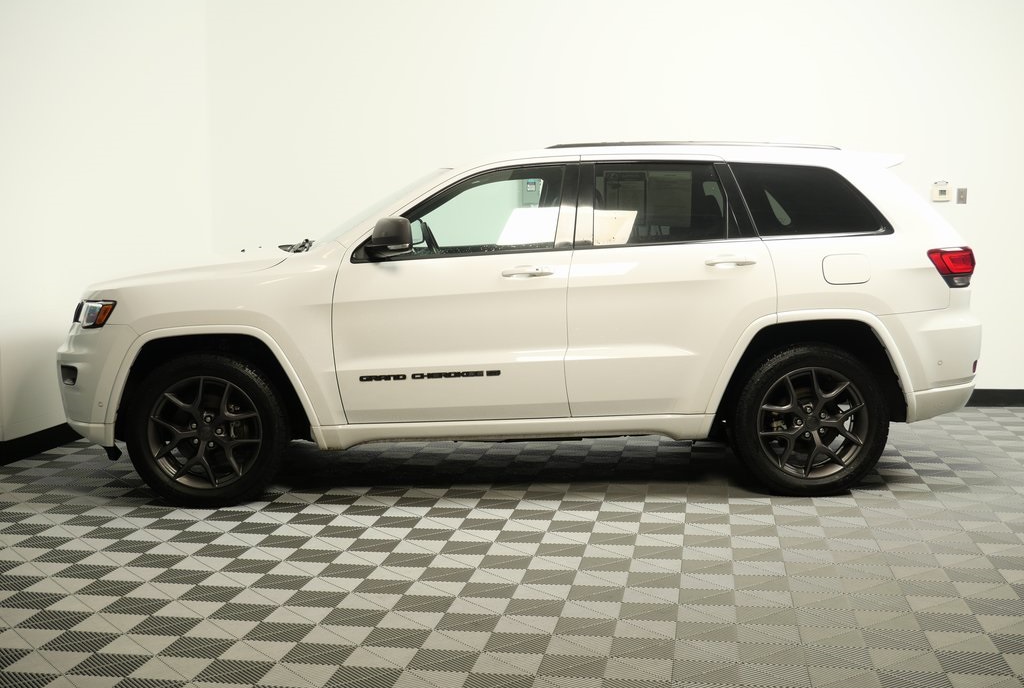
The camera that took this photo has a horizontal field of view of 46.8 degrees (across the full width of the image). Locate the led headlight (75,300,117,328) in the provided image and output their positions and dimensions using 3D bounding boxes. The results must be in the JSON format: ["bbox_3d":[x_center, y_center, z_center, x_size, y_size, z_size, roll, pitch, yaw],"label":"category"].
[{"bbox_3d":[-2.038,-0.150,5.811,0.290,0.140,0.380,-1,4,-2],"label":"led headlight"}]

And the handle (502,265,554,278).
[{"bbox_3d":[0.079,-0.344,5.613,0.250,0.066,0.060,-1,4,-2],"label":"handle"}]

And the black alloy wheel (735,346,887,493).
[{"bbox_3d":[1.452,0.364,5.829,0.766,0.762,0.270,-1,4,-2],"label":"black alloy wheel"}]

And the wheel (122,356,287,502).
[{"bbox_3d":[-1.462,0.403,5.746,0.766,0.762,0.270,-1,4,-2],"label":"wheel"}]

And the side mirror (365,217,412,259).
[{"bbox_3d":[-0.575,-0.501,5.546,0.220,0.195,0.220,-1,4,-2],"label":"side mirror"}]

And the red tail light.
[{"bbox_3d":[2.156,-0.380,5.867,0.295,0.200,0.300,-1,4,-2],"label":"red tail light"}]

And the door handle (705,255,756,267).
[{"bbox_3d":[1.042,-0.398,5.647,0.250,0.060,0.060,-1,4,-2],"label":"door handle"}]

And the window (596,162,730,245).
[{"bbox_3d":[0.705,-0.684,5.750,0.640,0.420,0.090,-1,-7,-2],"label":"window"}]

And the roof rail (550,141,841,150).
[{"bbox_3d":[0.919,-0.989,5.924,1.500,0.057,0.070,-1,4,-2],"label":"roof rail"}]

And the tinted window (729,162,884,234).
[{"bbox_3d":[1.457,-0.710,5.786,0.750,0.375,0.100,-1,-7,-2],"label":"tinted window"}]

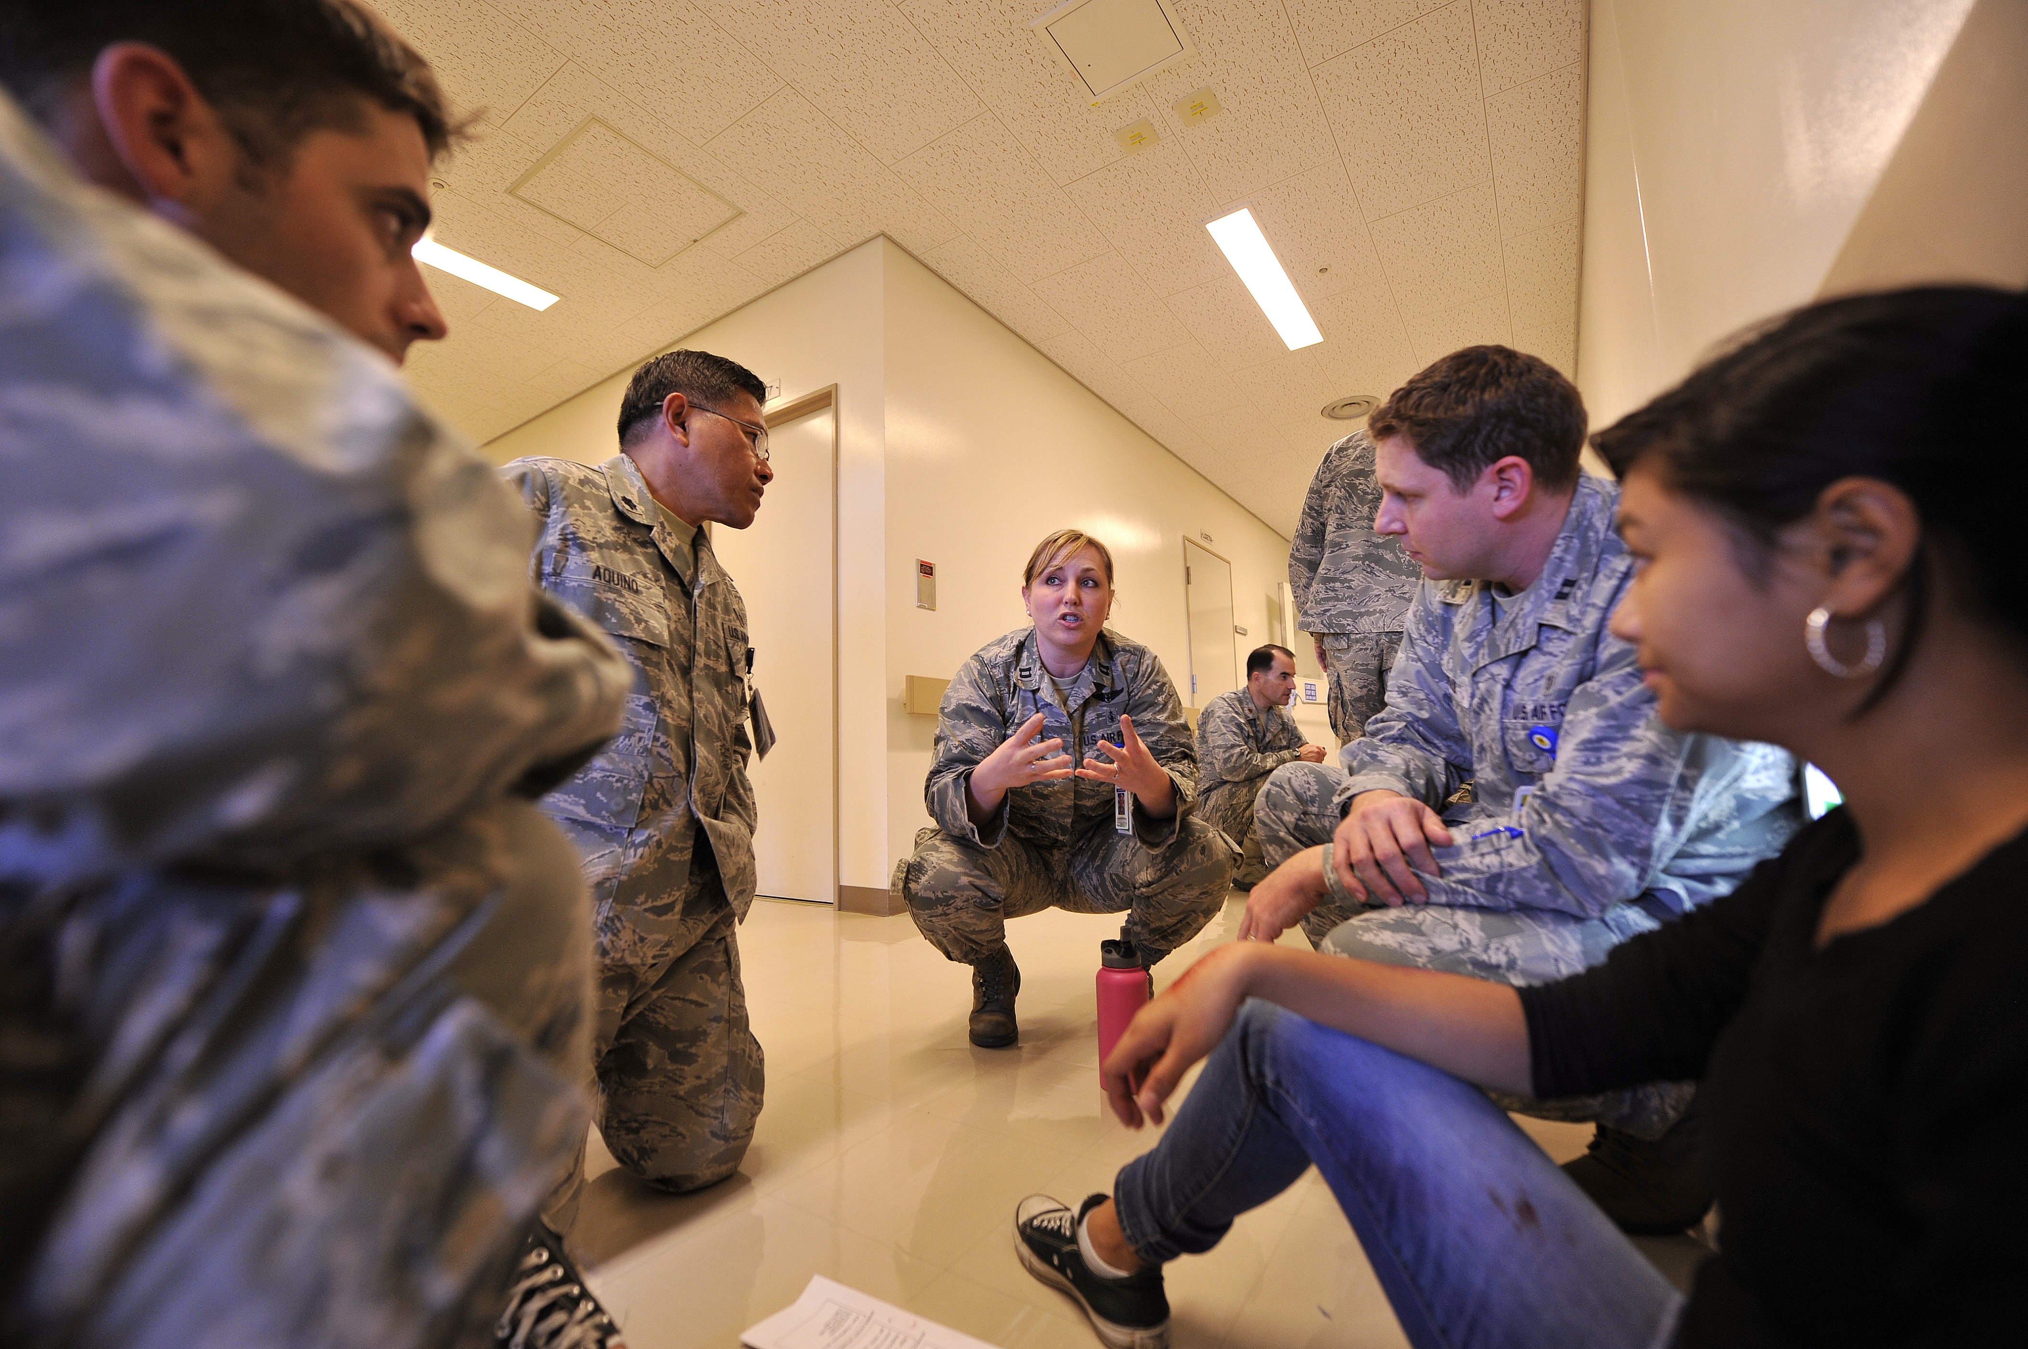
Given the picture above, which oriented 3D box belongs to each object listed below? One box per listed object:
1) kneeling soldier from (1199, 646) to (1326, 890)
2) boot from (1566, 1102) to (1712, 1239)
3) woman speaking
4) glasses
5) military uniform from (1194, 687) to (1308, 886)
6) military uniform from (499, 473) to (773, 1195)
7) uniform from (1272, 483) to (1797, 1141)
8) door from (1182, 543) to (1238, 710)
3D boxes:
[{"bbox_3d":[1.085,0.394,3.430,0.680,1.060,0.550,-6,-7,39],"label":"kneeling soldier"},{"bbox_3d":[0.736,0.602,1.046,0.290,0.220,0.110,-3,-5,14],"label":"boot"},{"bbox_3d":[0.120,0.257,1.820,0.740,1.080,0.600,-1,-5,-2],"label":"woman speaking"},{"bbox_3d":[-0.453,-0.368,1.170,0.145,0.045,0.138,10,-11,-37],"label":"glasses"},{"bbox_3d":[1.070,0.475,3.440,0.620,0.840,0.520,-6,-7,39],"label":"military uniform"},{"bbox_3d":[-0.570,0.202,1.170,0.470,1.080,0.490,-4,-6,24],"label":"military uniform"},{"bbox_3d":[0.680,0.188,1.000,0.580,0.860,0.580,-1,-5,-3],"label":"uniform"},{"bbox_3d":[1.567,0.099,6.115,0.080,2.120,0.940,-5,-6,34],"label":"door"}]

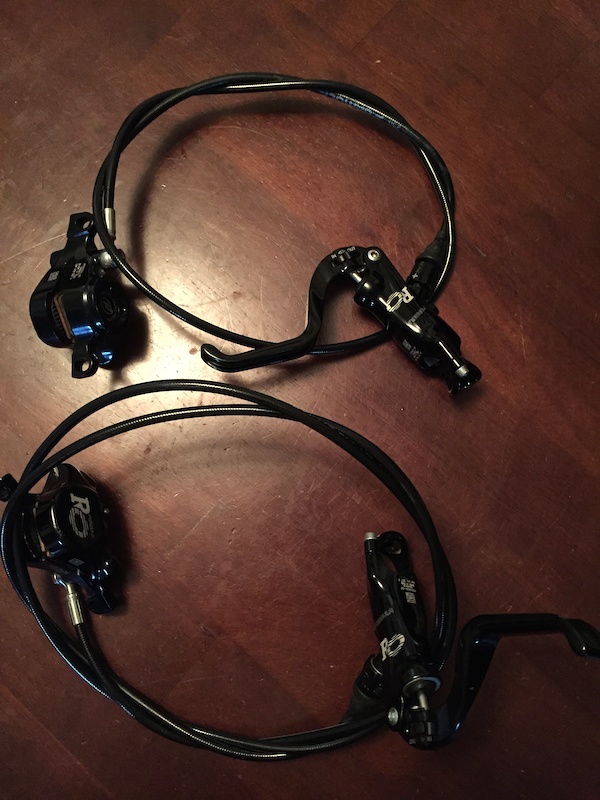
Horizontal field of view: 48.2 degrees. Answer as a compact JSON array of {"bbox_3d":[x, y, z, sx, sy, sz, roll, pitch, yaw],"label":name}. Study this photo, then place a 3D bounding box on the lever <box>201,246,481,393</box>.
[{"bbox_3d":[0.019,-0.040,0.345,0.140,0.038,0.074,5,77,1],"label":"lever"}]

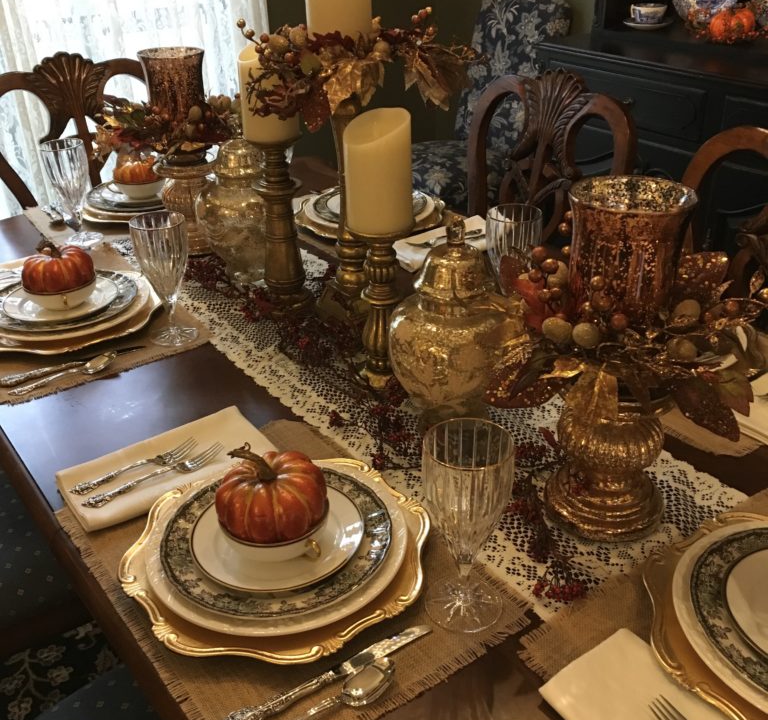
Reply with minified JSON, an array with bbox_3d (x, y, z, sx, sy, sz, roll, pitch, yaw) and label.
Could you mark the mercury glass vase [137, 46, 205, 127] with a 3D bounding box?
[{"bbox_3d":[-0.384,-0.469,1.592,0.122,0.192,0.122,-1,30,1],"label":"mercury glass vase"}]

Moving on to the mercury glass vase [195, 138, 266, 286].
[{"bbox_3d":[-0.248,-0.275,1.511,0.173,0.275,0.173,-1,30,1],"label":"mercury glass vase"}]

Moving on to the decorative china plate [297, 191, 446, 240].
[{"bbox_3d":[-0.028,-0.313,1.812,0.322,0.034,0.322,-1,30,1],"label":"decorative china plate"}]

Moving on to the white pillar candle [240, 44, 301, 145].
[{"bbox_3d":[-0.167,-0.408,1.296,0.091,0.134,0.091,-1,30,1],"label":"white pillar candle"}]

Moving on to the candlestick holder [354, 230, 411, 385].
[{"bbox_3d":[-0.005,-0.071,1.204,0.102,0.252,0.102,-1,30,1],"label":"candlestick holder"}]

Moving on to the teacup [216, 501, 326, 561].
[{"bbox_3d":[-0.107,0.177,0.895,0.139,0.048,0.113,24,38,37],"label":"teacup"}]

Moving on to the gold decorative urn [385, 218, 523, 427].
[{"bbox_3d":[0.094,-0.050,1.135,0.177,0.278,0.177,-1,30,1],"label":"gold decorative urn"}]

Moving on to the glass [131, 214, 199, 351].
[{"bbox_3d":[-0.345,-0.126,1.370,0.083,0.204,0.083,-22,35,-31],"label":"glass"}]

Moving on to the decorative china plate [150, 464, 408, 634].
[{"bbox_3d":[-0.112,0.198,0.921,0.275,0.025,0.275,-1,30,1],"label":"decorative china plate"}]

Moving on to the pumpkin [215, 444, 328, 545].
[{"bbox_3d":[-0.116,0.134,0.897,0.114,0.100,0.114,-10,31,-14],"label":"pumpkin"}]

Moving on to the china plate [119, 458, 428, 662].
[{"bbox_3d":[-0.115,0.204,0.924,0.326,0.022,0.326,-1,30,1],"label":"china plate"}]

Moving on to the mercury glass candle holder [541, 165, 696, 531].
[{"bbox_3d":[0.249,0.002,0.931,0.147,0.381,0.147,-1,30,1],"label":"mercury glass candle holder"}]

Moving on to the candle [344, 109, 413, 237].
[{"bbox_3d":[-0.006,-0.245,1.111,0.088,0.143,0.088,-1,30,1],"label":"candle"}]

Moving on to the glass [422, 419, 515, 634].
[{"bbox_3d":[0.080,0.164,0.835,0.083,0.204,0.083,-1,30,1],"label":"glass"}]

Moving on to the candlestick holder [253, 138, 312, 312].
[{"bbox_3d":[-0.175,-0.238,1.463,0.106,0.298,0.106,-1,30,1],"label":"candlestick holder"}]

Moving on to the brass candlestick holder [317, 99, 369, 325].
[{"bbox_3d":[-0.063,-0.278,1.405,0.103,0.417,0.103,-1,30,1],"label":"brass candlestick holder"}]

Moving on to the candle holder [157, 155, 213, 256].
[{"bbox_3d":[-0.381,-0.305,1.686,0.136,0.159,0.136,-1,30,1],"label":"candle holder"}]

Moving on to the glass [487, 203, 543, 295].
[{"bbox_3d":[0.201,-0.134,1.352,0.083,0.204,0.083,-1,30,1],"label":"glass"}]

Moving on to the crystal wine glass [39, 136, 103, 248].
[{"bbox_3d":[-0.615,-0.329,1.700,0.084,0.194,0.084,-1,30,1],"label":"crystal wine glass"}]

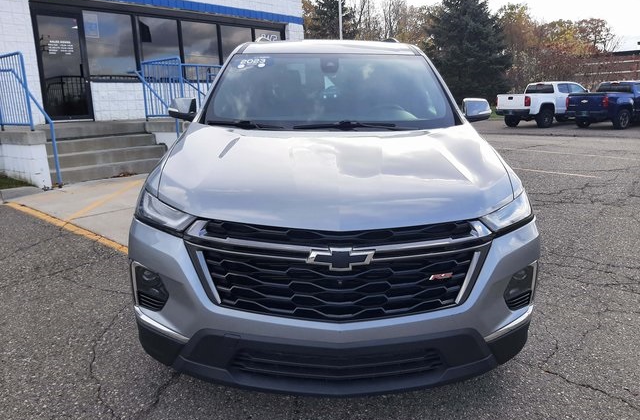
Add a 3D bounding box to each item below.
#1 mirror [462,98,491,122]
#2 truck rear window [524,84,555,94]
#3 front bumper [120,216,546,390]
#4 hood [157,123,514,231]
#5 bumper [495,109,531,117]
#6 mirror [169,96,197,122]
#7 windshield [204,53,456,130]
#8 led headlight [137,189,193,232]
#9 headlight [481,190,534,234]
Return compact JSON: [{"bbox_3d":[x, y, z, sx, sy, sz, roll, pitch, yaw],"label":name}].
[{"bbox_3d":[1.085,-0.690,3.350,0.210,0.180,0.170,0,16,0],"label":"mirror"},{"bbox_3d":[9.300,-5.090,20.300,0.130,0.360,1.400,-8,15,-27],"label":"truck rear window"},{"bbox_3d":[0.070,0.380,2.086,1.960,0.720,0.580,0,16,0],"label":"front bumper"},{"bbox_3d":[0.070,-0.221,2.423,1.660,0.240,1.380,0,22,0],"label":"hood"},{"bbox_3d":[7.935,-4.066,19.803,0.320,0.300,1.850,-8,15,-28],"label":"bumper"},{"bbox_3d":[-0.940,-0.690,3.350,0.210,0.180,0.170,0,16,0],"label":"mirror"},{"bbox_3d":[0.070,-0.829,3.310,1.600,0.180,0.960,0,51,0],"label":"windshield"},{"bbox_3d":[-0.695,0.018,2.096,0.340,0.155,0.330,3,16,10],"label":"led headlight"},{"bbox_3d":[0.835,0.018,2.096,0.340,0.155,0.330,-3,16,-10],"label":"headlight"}]

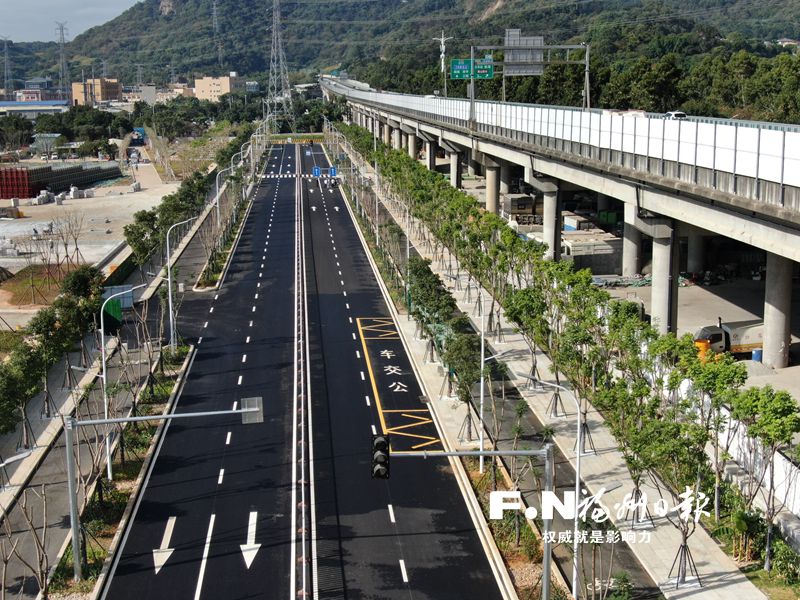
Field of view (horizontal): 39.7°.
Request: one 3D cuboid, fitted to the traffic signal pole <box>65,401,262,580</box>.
[{"bbox_3d":[-9.362,7.652,44.753,7.750,7.200,0.450,-2,11,-5],"label":"traffic signal pole"}]

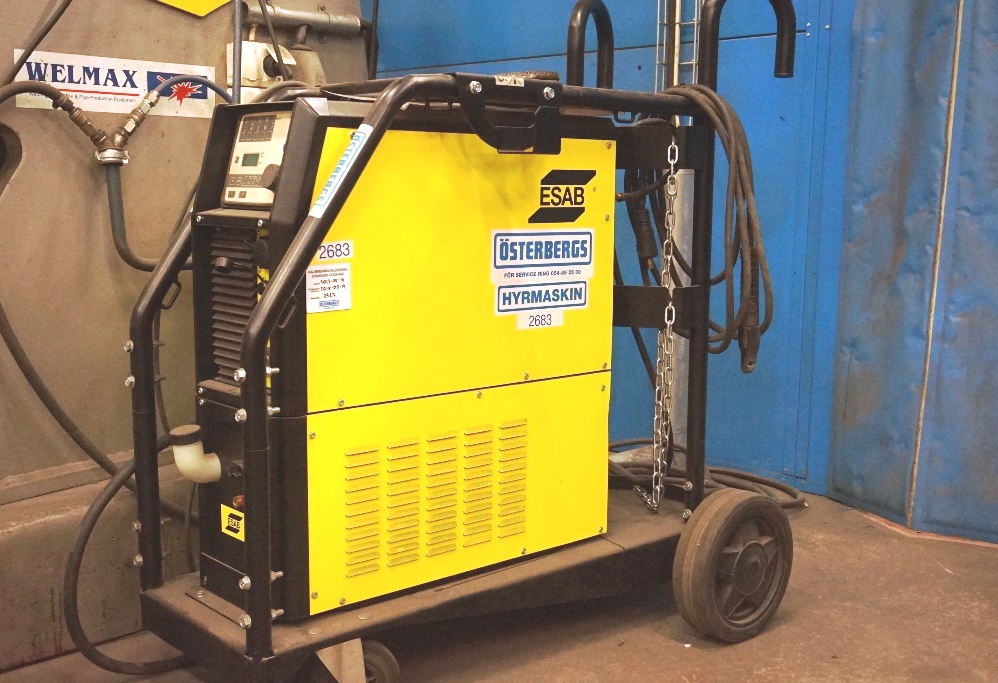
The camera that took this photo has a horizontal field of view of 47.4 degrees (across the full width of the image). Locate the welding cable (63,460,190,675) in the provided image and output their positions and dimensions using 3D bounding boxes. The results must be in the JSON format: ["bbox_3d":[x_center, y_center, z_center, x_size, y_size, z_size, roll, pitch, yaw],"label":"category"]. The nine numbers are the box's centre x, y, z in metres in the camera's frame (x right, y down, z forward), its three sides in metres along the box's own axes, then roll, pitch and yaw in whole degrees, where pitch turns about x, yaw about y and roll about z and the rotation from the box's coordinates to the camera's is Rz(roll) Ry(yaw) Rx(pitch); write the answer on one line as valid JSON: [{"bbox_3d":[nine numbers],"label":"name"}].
[{"bbox_3d":[-0.579,0.350,1.770,0.190,0.360,0.140,-2,8,-18],"label":"welding cable"}]

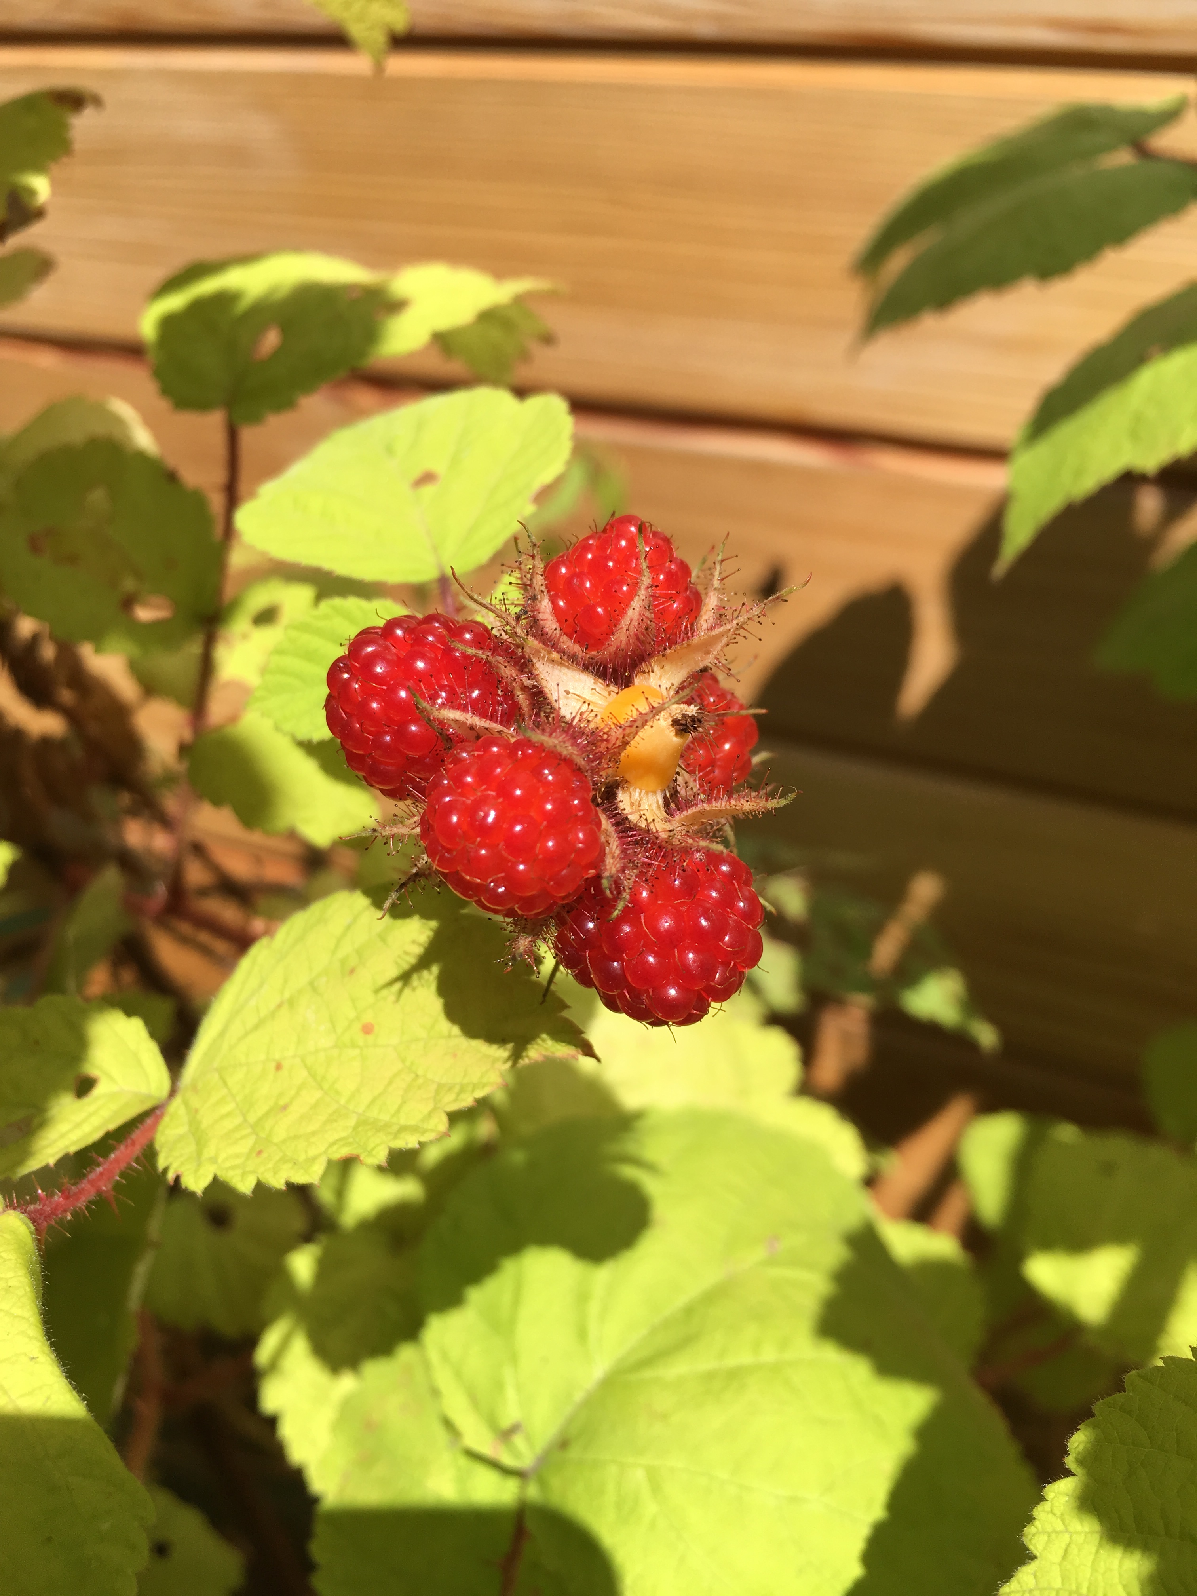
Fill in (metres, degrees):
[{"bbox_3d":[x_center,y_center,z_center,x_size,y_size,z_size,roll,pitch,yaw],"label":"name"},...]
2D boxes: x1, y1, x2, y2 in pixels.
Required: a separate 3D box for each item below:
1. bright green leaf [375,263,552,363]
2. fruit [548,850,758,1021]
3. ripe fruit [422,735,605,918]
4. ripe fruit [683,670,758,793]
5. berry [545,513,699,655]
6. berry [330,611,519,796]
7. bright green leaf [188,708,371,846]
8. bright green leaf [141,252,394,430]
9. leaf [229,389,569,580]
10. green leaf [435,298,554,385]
[{"bbox_3d":[-0.021,-0.075,0.205,0.026,0.007,0.022,3,53,-7],"label":"bright green leaf"},{"bbox_3d":[0.005,0.013,0.122,0.017,0.017,0.015,-25,59,0],"label":"fruit"},{"bbox_3d":[-0.008,0.003,0.120,0.016,0.016,0.015,41,27,0],"label":"ripe fruit"},{"bbox_3d":[0.010,-0.006,0.134,0.012,0.012,0.012,0,0,-24],"label":"ripe fruit"},{"bbox_3d":[0.003,-0.020,0.129,0.015,0.015,0.015,3,13,0],"label":"berry"},{"bbox_3d":[-0.016,-0.009,0.126,0.017,0.017,0.017,7,0,-22],"label":"berry"},{"bbox_3d":[-0.044,-0.003,0.185,0.026,0.007,0.022,31,44,-12],"label":"bright green leaf"},{"bbox_3d":[-0.047,-0.065,0.190,0.034,0.008,0.032,5,55,-16],"label":"bright green leaf"},{"bbox_3d":[-0.024,-0.039,0.168,0.040,0.007,0.036,-12,44,-5],"label":"leaf"},{"bbox_3d":[-0.016,-0.072,0.210,0.018,0.006,0.016,3,64,-6],"label":"green leaf"}]

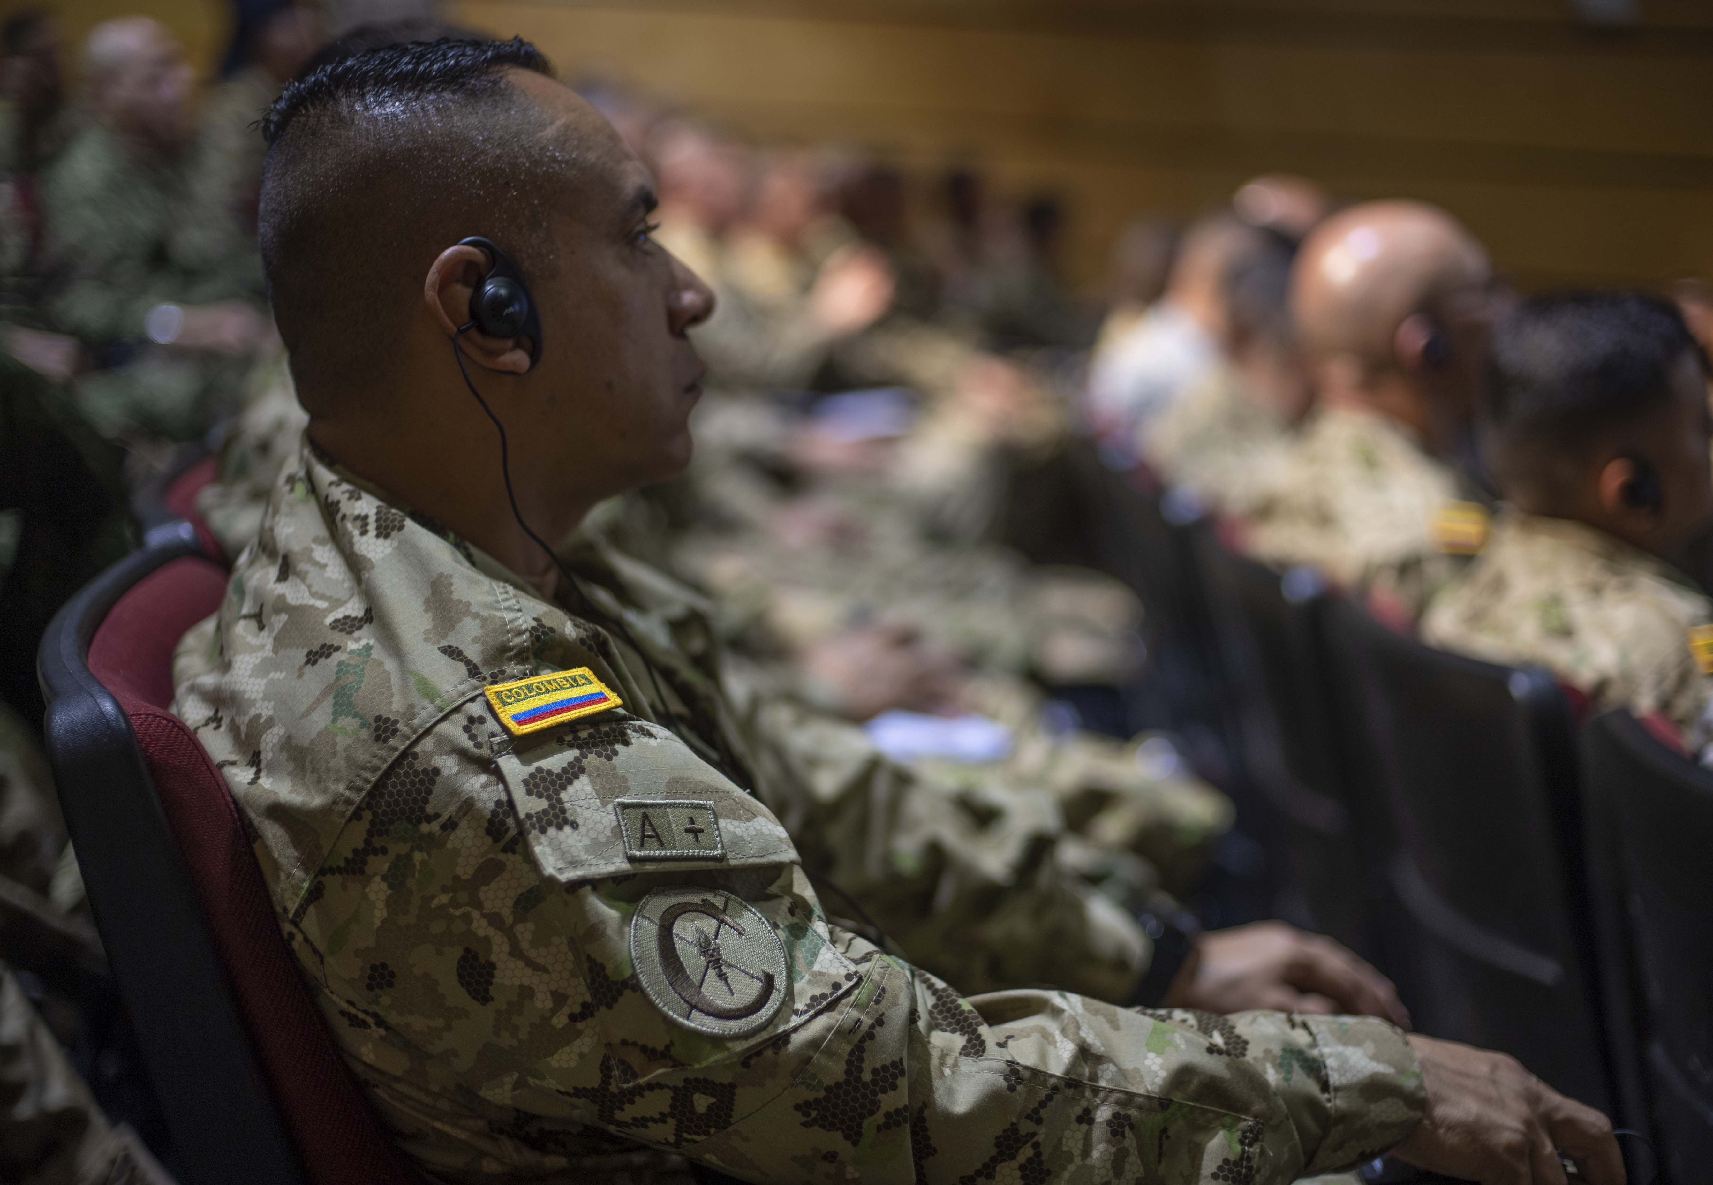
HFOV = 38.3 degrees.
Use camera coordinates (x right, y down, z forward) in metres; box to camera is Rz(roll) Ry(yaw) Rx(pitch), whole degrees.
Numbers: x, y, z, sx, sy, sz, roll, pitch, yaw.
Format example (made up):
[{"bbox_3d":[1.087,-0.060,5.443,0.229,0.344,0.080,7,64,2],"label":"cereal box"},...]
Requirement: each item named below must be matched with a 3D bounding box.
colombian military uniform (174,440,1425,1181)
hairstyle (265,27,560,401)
[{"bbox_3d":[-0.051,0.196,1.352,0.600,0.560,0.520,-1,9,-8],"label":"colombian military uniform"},{"bbox_3d":[-0.230,-0.195,1.275,0.168,0.185,0.158,-10,11,-12],"label":"hairstyle"}]

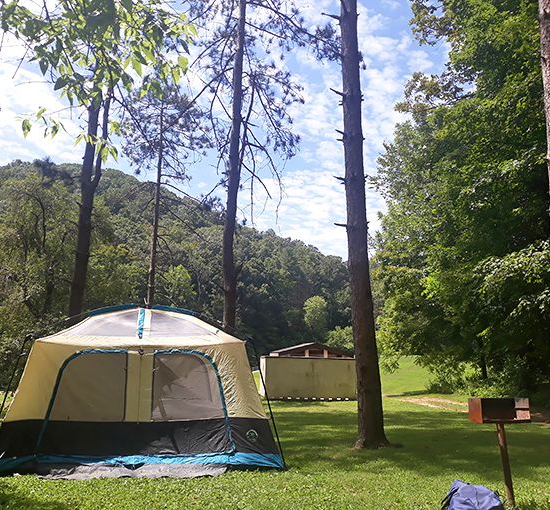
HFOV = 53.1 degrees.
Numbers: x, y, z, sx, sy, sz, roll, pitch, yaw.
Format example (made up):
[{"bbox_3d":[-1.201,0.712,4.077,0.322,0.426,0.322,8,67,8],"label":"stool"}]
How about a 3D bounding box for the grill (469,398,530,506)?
[{"bbox_3d":[2.279,1.988,5.565,0.500,1.040,0.380,1,-11,-2],"label":"grill"}]

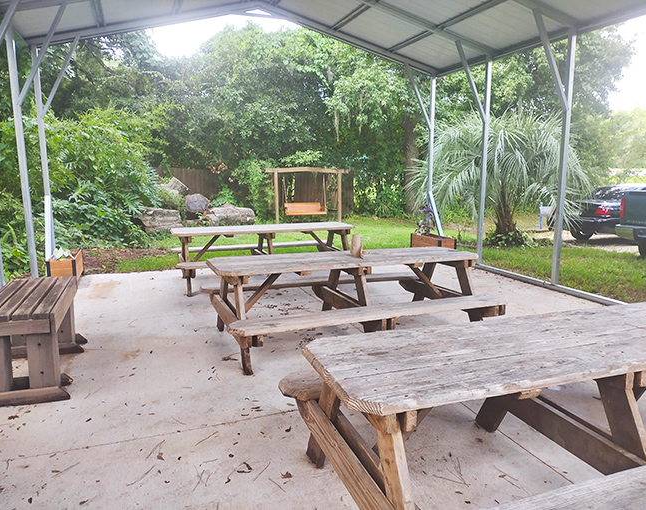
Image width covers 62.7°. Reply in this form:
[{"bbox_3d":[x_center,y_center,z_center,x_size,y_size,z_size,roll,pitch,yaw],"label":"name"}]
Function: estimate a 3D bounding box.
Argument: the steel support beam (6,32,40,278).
[{"bbox_3d":[-3.488,-1.079,6.253,0.070,3.200,0.070,-3,10,-20],"label":"steel support beam"}]

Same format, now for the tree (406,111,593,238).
[{"bbox_3d":[4.326,-1.973,13.000,4.300,3.100,4.100,0,9,0],"label":"tree"}]

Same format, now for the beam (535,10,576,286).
[{"bbox_3d":[2.842,-1.252,6.725,0.660,3.420,0.080,-3,10,-20],"label":"beam"}]

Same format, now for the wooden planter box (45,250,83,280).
[{"bbox_3d":[-3.770,0.155,7.772,0.370,0.310,1.020,-3,10,-20],"label":"wooden planter box"}]

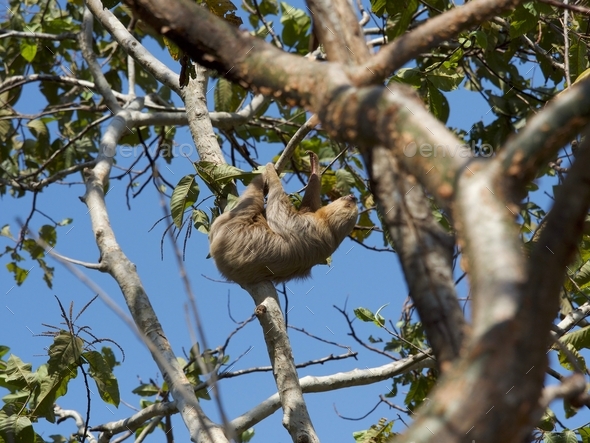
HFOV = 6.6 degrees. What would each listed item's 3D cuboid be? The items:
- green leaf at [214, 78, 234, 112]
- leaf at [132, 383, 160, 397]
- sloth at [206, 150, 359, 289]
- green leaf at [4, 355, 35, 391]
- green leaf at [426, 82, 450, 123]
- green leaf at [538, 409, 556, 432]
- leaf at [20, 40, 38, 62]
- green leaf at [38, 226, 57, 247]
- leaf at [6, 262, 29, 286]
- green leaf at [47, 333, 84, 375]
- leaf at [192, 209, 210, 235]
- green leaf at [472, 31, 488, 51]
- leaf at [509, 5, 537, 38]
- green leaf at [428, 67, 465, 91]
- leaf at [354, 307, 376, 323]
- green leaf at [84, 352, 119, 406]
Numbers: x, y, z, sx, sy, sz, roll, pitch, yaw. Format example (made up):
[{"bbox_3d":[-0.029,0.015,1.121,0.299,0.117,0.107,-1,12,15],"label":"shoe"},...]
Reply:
[{"bbox_3d":[-0.235,-0.438,17.800,0.090,0.129,0.060,0,-20,0],"label":"green leaf"},{"bbox_3d":[-0.508,0.577,17.500,0.096,0.041,0.041,0,-18,0],"label":"leaf"},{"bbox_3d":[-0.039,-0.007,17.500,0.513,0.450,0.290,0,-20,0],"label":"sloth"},{"bbox_3d":[-0.928,0.511,17.300,0.091,0.122,0.047,-24,-16,-8],"label":"green leaf"},{"bbox_3d":[0.487,-0.404,17.500,0.075,0.157,0.048,-14,-17,-5],"label":"green leaf"},{"bbox_3d":[0.879,0.693,17.800,0.063,0.080,0.038,0,-18,0],"label":"green leaf"},{"bbox_3d":[-0.945,-0.605,18.200,0.060,0.075,0.036,0,-18,0],"label":"leaf"},{"bbox_3d":[-0.847,0.048,17.500,0.058,0.072,0.031,0,-18,0],"label":"green leaf"},{"bbox_3d":[-0.955,0.182,17.600,0.076,0.086,0.050,0,-20,0],"label":"leaf"},{"bbox_3d":[-0.776,0.446,17.300,0.125,0.149,0.070,0,-20,0],"label":"green leaf"},{"bbox_3d":[-0.318,0.000,17.400,0.061,0.092,0.045,0,-20,0],"label":"leaf"},{"bbox_3d":[0.654,-0.637,18.000,0.053,0.070,0.039,0,-18,0],"label":"green leaf"},{"bbox_3d":[0.800,-0.704,18.000,0.095,0.116,0.053,0,-18,0],"label":"leaf"},{"bbox_3d":[0.515,-0.486,17.500,0.127,0.075,0.051,0,-18,0],"label":"green leaf"},{"bbox_3d":[0.243,0.318,17.500,0.079,0.038,0.038,24,-16,8],"label":"leaf"},{"bbox_3d":[-0.654,0.531,17.300,0.088,0.223,0.060,-30,-17,-10],"label":"green leaf"}]

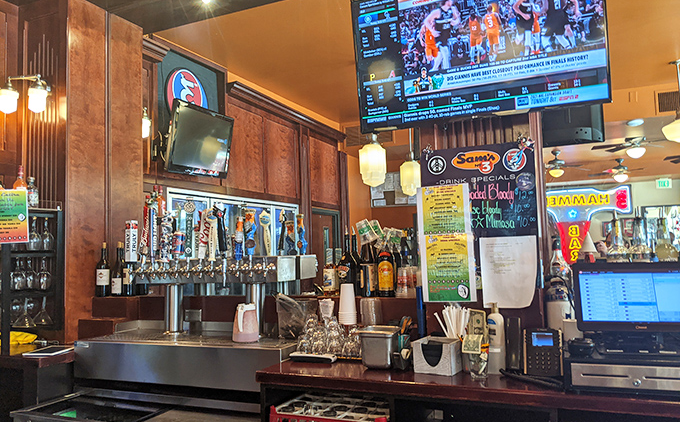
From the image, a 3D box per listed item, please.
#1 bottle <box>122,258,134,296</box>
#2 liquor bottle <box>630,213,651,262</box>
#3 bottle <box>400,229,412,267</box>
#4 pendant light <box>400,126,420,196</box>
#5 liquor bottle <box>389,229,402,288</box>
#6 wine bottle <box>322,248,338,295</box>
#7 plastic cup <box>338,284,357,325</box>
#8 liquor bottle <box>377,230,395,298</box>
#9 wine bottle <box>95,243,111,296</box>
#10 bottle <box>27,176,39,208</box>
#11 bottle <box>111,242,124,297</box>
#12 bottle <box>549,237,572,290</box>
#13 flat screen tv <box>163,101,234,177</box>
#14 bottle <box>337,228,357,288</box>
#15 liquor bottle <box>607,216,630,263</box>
[{"bbox_3d":[-1.234,0.342,3.100,0.080,0.310,0.080,-3,-4,22],"label":"bottle"},{"bbox_3d":[1.201,0.172,2.120,0.092,0.330,0.092,-3,-4,22],"label":"liquor bottle"},{"bbox_3d":[0.360,0.261,2.850,0.075,0.300,0.075,-3,-4,22],"label":"bottle"},{"bbox_3d":[0.535,-0.366,4.000,0.155,0.520,0.155,-3,-4,22],"label":"pendant light"},{"bbox_3d":[0.285,0.262,2.730,0.085,0.343,0.085,-4,-5,24],"label":"liquor bottle"},{"bbox_3d":[-0.051,0.319,2.770,0.077,0.249,0.077,-2,-4,0],"label":"wine bottle"},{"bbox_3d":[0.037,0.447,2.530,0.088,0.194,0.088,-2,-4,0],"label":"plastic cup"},{"bbox_3d":[0.226,0.262,2.620,0.086,0.328,0.086,-2,-4,0],"label":"liquor bottle"},{"bbox_3d":[-1.438,0.356,3.220,0.087,0.332,0.087,-4,-5,24],"label":"wine bottle"},{"bbox_3d":[-1.755,-0.101,3.020,0.081,0.182,0.081,-4,-5,24],"label":"bottle"},{"bbox_3d":[-1.356,0.354,3.240,0.082,0.328,0.082,-4,-5,24],"label":"bottle"},{"bbox_3d":[0.940,0.244,2.250,0.092,0.270,0.092,-3,-4,22],"label":"bottle"},{"bbox_3d":[-1.004,-0.488,3.809,0.070,0.470,0.725,8,2,18],"label":"flat screen tv"},{"bbox_3d":[0.037,0.250,2.600,0.085,0.335,0.085,-2,-4,0],"label":"bottle"},{"bbox_3d":[1.129,0.180,2.150,0.092,0.325,0.092,-3,-4,22],"label":"liquor bottle"}]

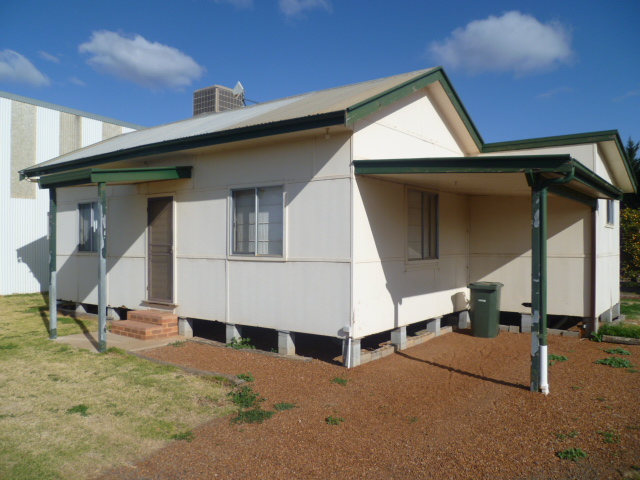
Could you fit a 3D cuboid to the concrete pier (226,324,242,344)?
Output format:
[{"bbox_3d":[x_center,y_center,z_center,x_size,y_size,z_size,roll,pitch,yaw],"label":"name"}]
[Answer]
[{"bbox_3d":[-1.505,1.659,9.114,0.195,0.335,0.195,0,-1,37],"label":"concrete pier"}]

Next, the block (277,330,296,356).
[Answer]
[{"bbox_3d":[-0.505,1.589,8.004,0.193,0.363,0.198,0,0,38],"label":"block"}]

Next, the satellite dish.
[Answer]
[{"bbox_3d":[-1.953,-3.594,12.405,0.200,0.420,0.420,0,0,-41],"label":"satellite dish"}]

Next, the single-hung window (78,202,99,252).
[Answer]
[{"bbox_3d":[-5.037,-0.278,11.423,1.122,1.122,0.110,0,0,38],"label":"single-hung window"}]

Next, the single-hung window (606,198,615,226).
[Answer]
[{"bbox_3d":[5.758,-0.571,10.244,0.099,0.583,0.825,0,0,38],"label":"single-hung window"}]

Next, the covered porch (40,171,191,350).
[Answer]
[{"bbox_3d":[-3.608,0.231,9.147,1.925,3.058,1.826,0,0,38],"label":"covered porch"}]

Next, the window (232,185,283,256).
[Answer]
[{"bbox_3d":[-1.019,-0.301,8.285,1.166,1.122,0.110,0,0,38],"label":"window"}]

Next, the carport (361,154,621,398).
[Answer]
[{"bbox_3d":[2.836,0.344,7.980,2.783,2.882,4.092,0,0,38],"label":"carport"}]

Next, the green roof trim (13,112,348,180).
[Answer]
[{"bbox_3d":[-3.441,-1.547,9.580,9.526,0.203,0.132,0,0,38],"label":"green roof trim"}]

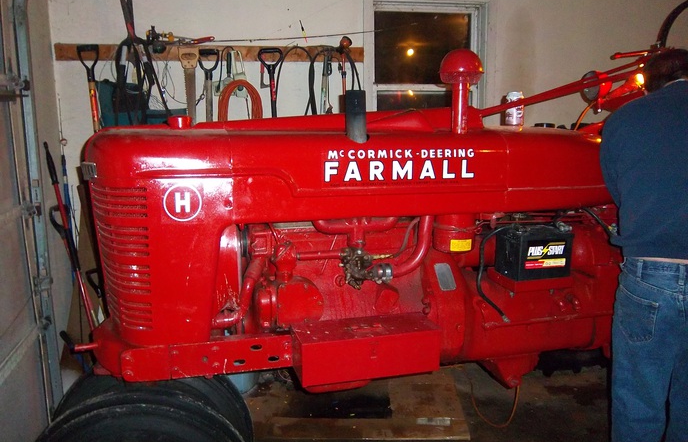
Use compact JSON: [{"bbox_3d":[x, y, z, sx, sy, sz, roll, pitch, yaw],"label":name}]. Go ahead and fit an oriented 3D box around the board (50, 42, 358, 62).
[{"bbox_3d":[-0.752,-0.979,3.264,1.765,0.089,0.028,-2,9,-8],"label":"board"}]

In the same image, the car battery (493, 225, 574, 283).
[{"bbox_3d":[0.673,0.104,1.983,0.208,0.187,0.167,-3,10,-15],"label":"car battery"}]

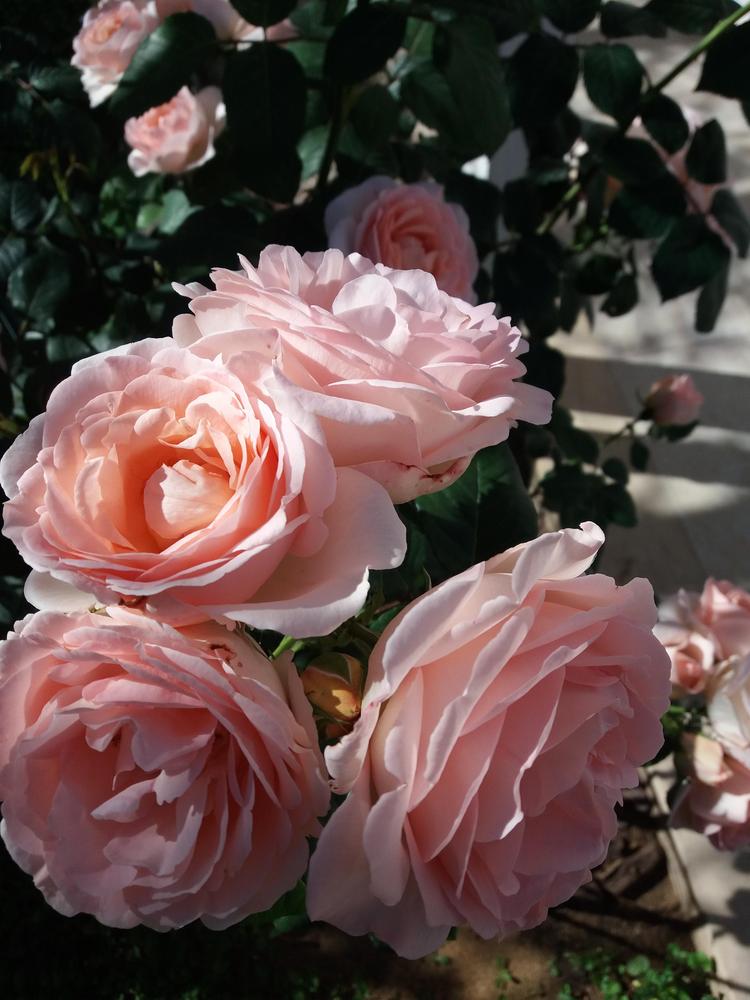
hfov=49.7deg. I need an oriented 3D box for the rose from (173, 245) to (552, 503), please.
[{"bbox_3d":[-0.004,-0.042,0.258,0.106,0.056,0.104,14,19,-6],"label":"rose"}]

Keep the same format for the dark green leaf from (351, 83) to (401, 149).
[{"bbox_3d":[0.000,-0.237,0.500,0.030,0.010,0.041,-2,60,-1],"label":"dark green leaf"}]

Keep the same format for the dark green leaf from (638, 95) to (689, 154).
[{"bbox_3d":[0.185,-0.242,0.520,0.031,0.044,0.012,-19,-5,14],"label":"dark green leaf"}]

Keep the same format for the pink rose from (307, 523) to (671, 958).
[{"bbox_3d":[0.032,0.066,0.225,0.083,0.118,0.118,15,42,25],"label":"pink rose"}]

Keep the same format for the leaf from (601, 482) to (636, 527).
[{"bbox_3d":[0.184,0.003,0.610,0.022,0.008,0.034,-21,62,-12],"label":"leaf"}]

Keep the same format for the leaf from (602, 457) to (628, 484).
[{"bbox_3d":[0.181,-0.022,0.610,0.019,0.006,0.023,-21,62,-12],"label":"leaf"}]

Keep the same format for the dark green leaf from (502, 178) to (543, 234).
[{"bbox_3d":[0.101,-0.200,0.550,0.028,0.010,0.040,0,60,0],"label":"dark green leaf"}]

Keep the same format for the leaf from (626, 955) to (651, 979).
[{"bbox_3d":[0.318,0.565,0.980,0.029,0.008,0.032,-7,37,-9],"label":"leaf"}]

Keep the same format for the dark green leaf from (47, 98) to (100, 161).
[{"bbox_3d":[-0.253,-0.311,0.680,0.044,0.050,0.012,-18,4,-14],"label":"dark green leaf"}]

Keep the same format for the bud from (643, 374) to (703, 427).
[{"bbox_3d":[0.221,-0.073,0.600,0.042,0.034,0.034,-30,10,9],"label":"bud"}]

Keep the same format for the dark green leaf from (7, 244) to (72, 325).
[{"bbox_3d":[-0.257,-0.165,0.620,0.051,0.012,0.066,15,79,-14],"label":"dark green leaf"}]

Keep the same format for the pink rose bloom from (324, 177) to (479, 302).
[{"bbox_3d":[0.017,-0.153,0.500,0.093,0.090,0.060,-7,12,-9],"label":"pink rose bloom"}]

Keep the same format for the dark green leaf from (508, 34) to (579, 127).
[{"bbox_3d":[0.098,-0.244,0.470,0.040,0.012,0.054,5,64,3],"label":"dark green leaf"}]

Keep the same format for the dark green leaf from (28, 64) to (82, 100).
[{"bbox_3d":[-0.284,-0.372,0.720,0.046,0.034,0.012,-15,5,-15],"label":"dark green leaf"}]

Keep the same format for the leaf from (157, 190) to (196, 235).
[{"bbox_3d":[-0.152,-0.220,0.620,0.027,0.012,0.038,22,83,-8],"label":"leaf"}]

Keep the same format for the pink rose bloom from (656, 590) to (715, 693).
[{"bbox_3d":[0.228,0.106,0.600,0.062,0.050,0.062,3,53,-5],"label":"pink rose bloom"}]

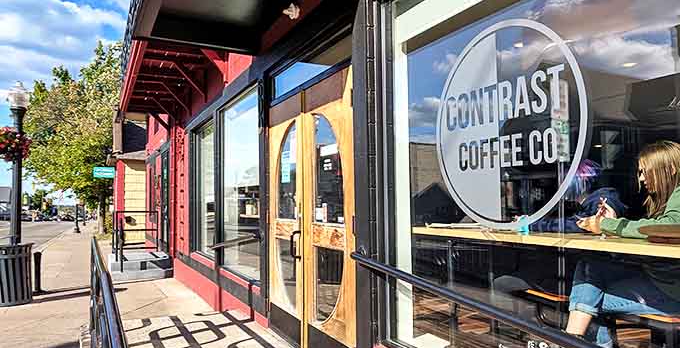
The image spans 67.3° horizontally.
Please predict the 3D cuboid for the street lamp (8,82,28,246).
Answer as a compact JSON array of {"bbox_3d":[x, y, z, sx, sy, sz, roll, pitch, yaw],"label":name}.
[{"bbox_3d":[-5.825,0.249,9.189,0.380,3.870,0.380,1,-3,-25],"label":"street lamp"}]

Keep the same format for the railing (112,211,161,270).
[{"bbox_3d":[-4.708,1.505,12.093,1.120,1.220,2.600,1,-3,-25],"label":"railing"}]

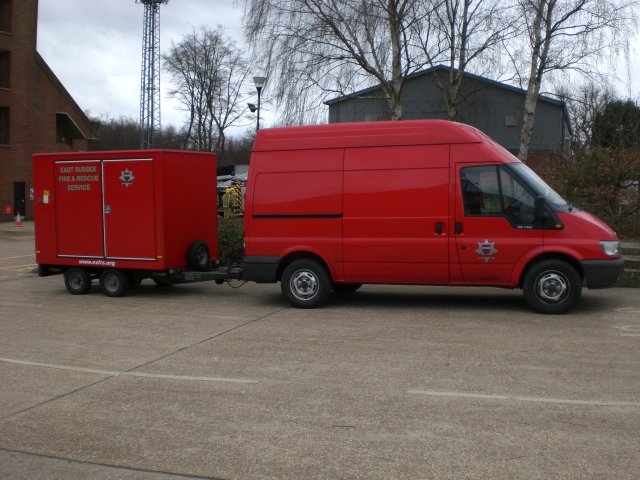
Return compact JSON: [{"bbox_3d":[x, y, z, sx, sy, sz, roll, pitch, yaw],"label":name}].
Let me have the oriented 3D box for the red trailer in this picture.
[{"bbox_3d":[-2.691,-0.264,11.508,3.670,2.280,1.550,1,4,23],"label":"red trailer"}]

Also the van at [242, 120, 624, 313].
[{"bbox_3d":[1.621,-0.370,10.325,5.200,2.570,2.060,0,4,10],"label":"van"}]

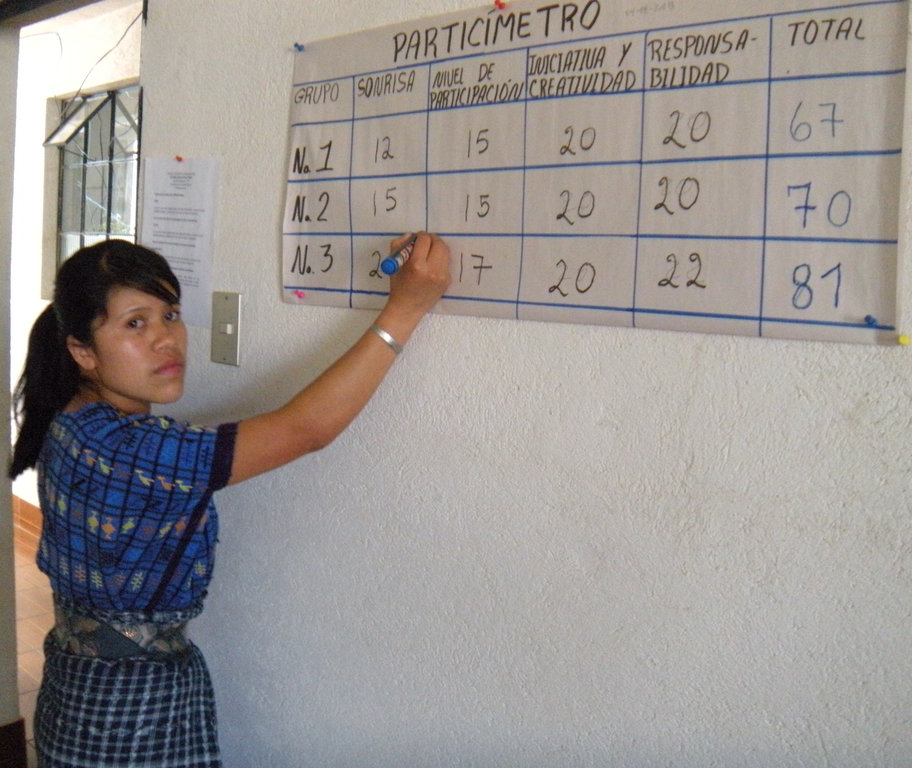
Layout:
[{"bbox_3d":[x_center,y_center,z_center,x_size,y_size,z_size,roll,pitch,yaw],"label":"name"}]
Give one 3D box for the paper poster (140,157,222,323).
[{"bbox_3d":[-0.476,-0.246,1.771,0.216,0.279,0.010,11,11,41],"label":"paper poster"}]

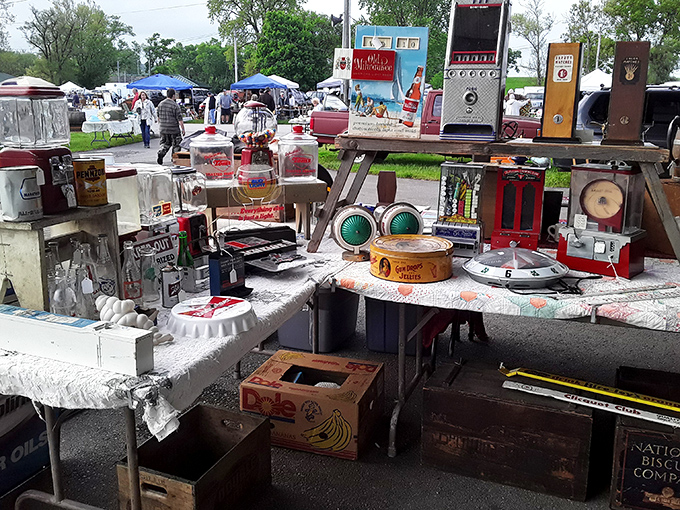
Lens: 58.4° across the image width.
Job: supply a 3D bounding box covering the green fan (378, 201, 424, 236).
[{"bbox_3d":[0.278,-0.116,2.681,0.195,0.232,0.115,-5,15,-17],"label":"green fan"}]

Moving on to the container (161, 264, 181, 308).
[{"bbox_3d":[-0.581,0.103,2.073,0.065,0.135,0.065,0,14,0],"label":"container"}]

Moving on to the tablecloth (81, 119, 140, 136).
[{"bbox_3d":[-7.445,-4.145,19.800,1.850,0.500,0.900,-2,14,-5],"label":"tablecloth"}]

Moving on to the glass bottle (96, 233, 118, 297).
[{"bbox_3d":[-0.833,0.051,2.152,0.067,0.245,0.067,0,13,0],"label":"glass bottle"}]

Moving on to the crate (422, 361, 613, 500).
[{"bbox_3d":[0.669,0.671,2.418,0.609,0.331,0.318,5,14,23],"label":"crate"}]

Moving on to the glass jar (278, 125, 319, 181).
[{"bbox_3d":[-0.195,-0.482,2.870,0.187,0.257,0.187,-4,15,-12],"label":"glass jar"}]

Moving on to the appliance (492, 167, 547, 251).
[{"bbox_3d":[0.785,-0.188,2.652,0.200,0.385,0.170,5,15,19],"label":"appliance"}]

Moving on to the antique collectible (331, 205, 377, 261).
[{"bbox_3d":[0.058,-0.092,2.538,0.190,0.226,0.120,-3,15,-11],"label":"antique collectible"}]

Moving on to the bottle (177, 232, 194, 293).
[{"bbox_3d":[-0.593,0.019,2.318,0.062,0.230,0.062,0,13,0],"label":"bottle"}]

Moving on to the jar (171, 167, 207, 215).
[{"bbox_3d":[-0.626,-0.265,2.500,0.145,0.195,0.145,11,19,38],"label":"jar"}]

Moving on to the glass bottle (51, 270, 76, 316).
[{"bbox_3d":[-0.852,0.139,1.859,0.075,0.172,0.075,-5,15,-19],"label":"glass bottle"}]

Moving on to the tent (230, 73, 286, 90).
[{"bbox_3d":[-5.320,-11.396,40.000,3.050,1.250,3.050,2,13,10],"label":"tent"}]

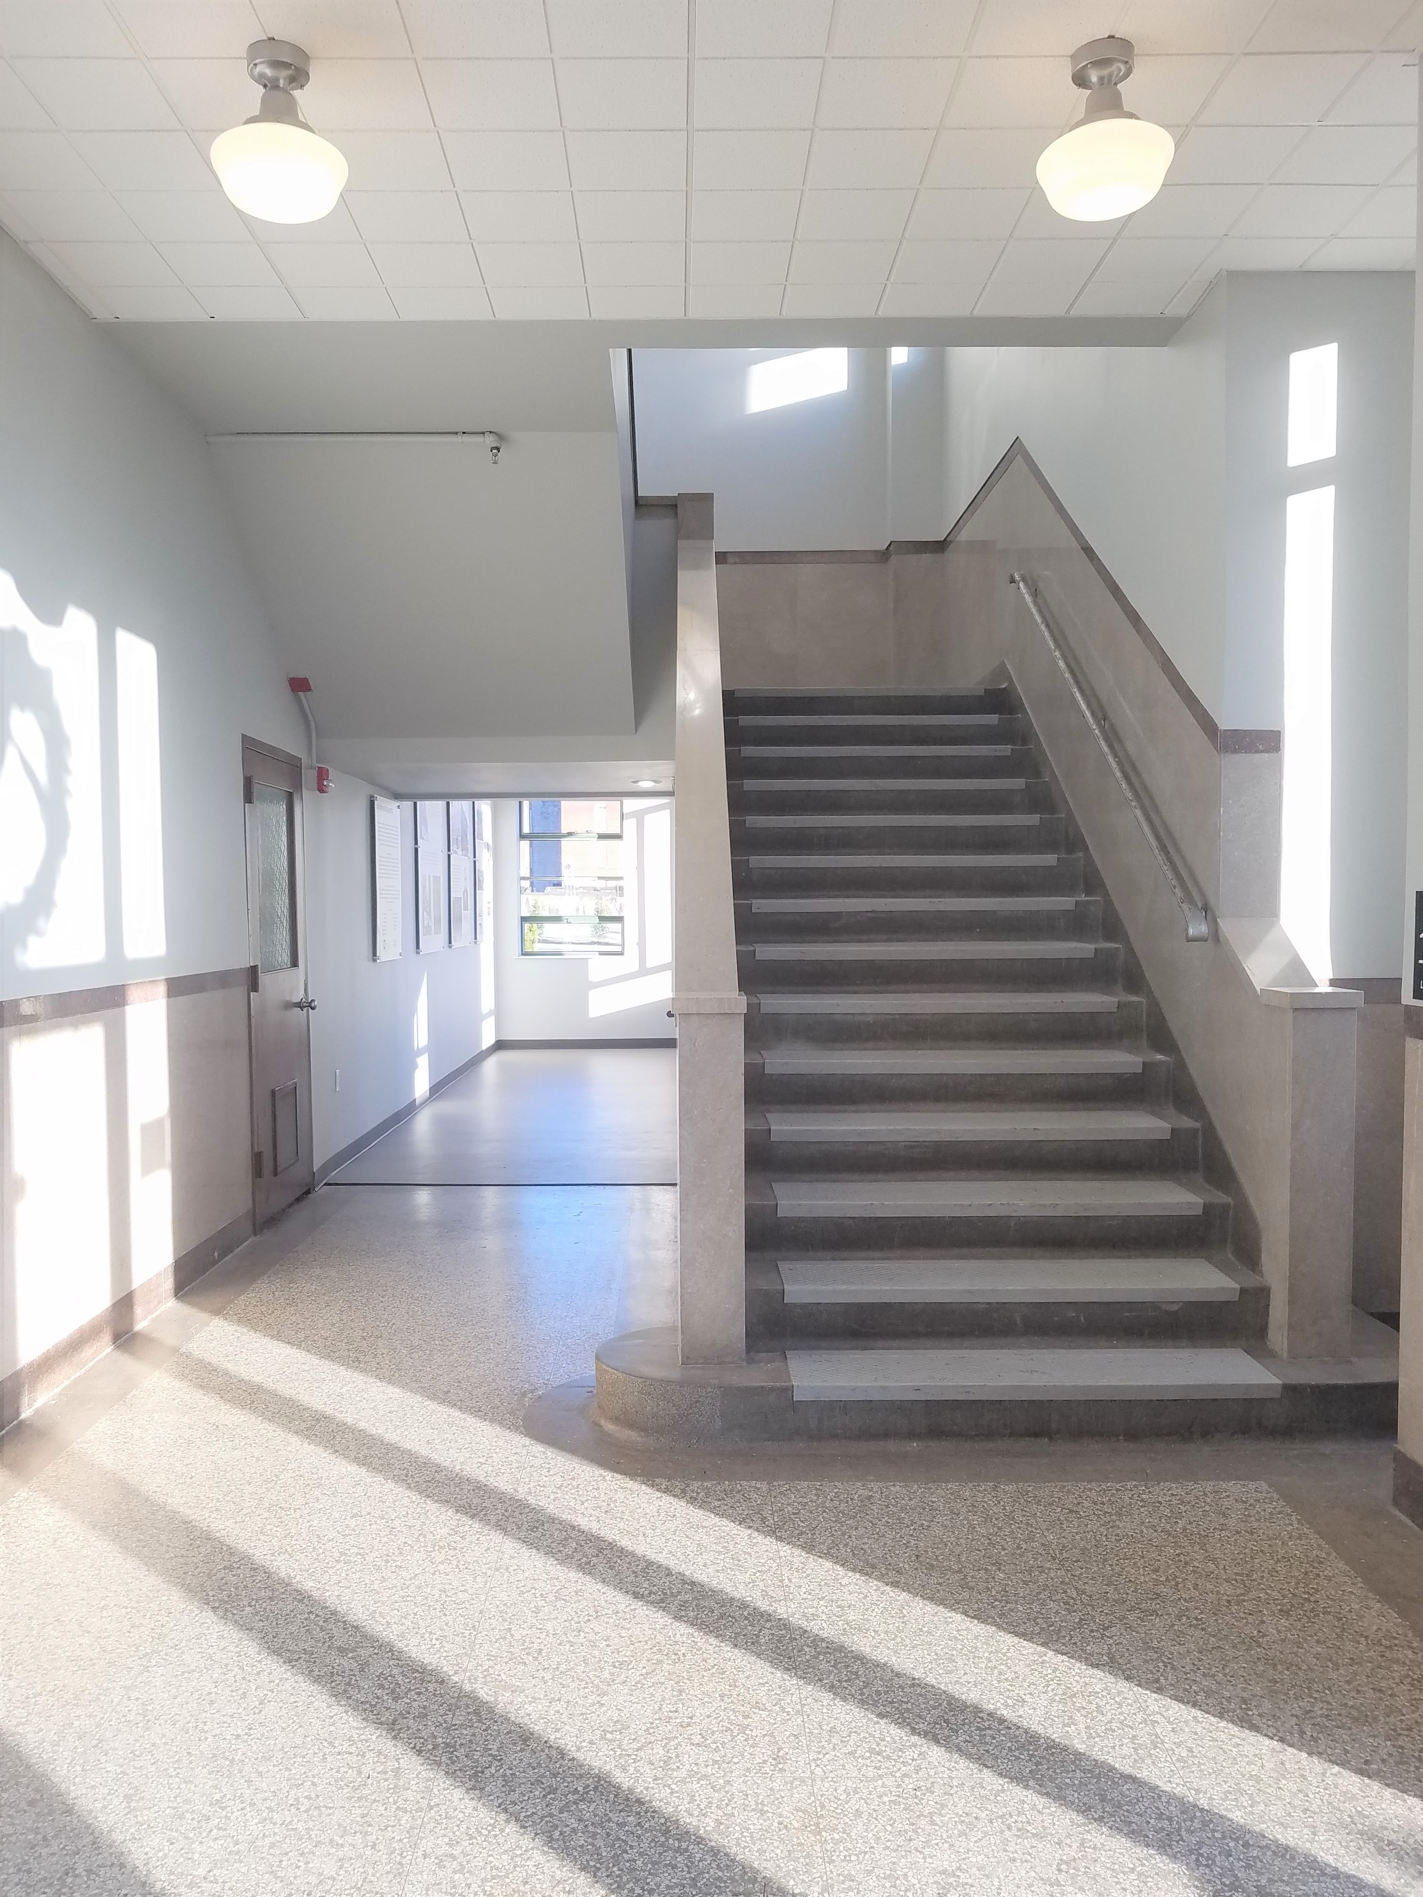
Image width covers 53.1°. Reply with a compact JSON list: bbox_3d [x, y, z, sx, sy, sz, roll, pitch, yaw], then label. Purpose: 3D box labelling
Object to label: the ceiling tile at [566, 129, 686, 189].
[{"bbox_3d":[-0.208,-2.011,3.621,0.305,0.019,0.300,-1,2,-1],"label":"ceiling tile"}]

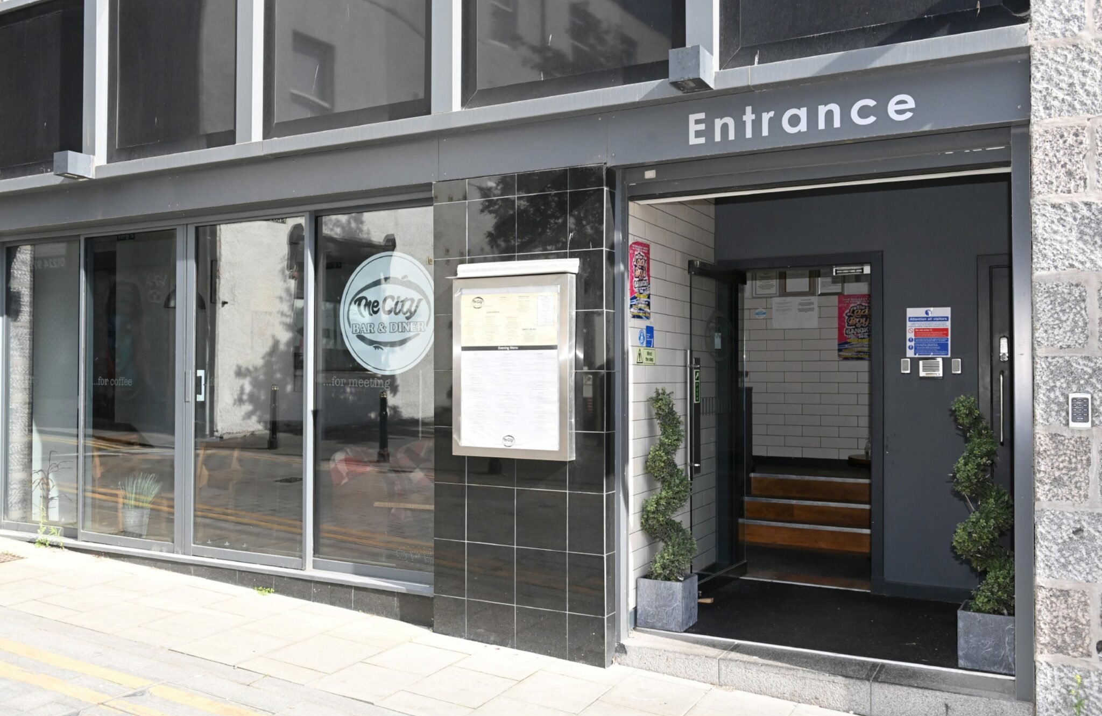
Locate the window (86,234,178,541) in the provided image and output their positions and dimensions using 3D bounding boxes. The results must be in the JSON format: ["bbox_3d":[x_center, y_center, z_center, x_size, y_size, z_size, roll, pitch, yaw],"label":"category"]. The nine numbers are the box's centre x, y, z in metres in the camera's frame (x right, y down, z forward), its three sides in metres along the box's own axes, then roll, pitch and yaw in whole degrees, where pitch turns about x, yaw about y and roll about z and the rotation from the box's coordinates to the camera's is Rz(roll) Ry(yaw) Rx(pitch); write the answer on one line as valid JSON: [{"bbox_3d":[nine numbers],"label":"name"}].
[{"bbox_3d":[-2.904,0.186,6.745,0.934,2.087,0.020,0,-1,28],"label":"window"}]

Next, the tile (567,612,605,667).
[{"bbox_3d":[0.180,1.405,4.873,0.205,0.248,0.010,0,-1,28],"label":"tile"}]

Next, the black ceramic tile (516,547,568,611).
[{"bbox_3d":[-0.046,1.144,5.061,0.307,0.304,0.010,0,-1,29],"label":"black ceramic tile"}]

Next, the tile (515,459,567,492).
[{"bbox_3d":[-0.044,0.528,5.055,0.305,0.302,0.015,0,-1,29],"label":"tile"}]

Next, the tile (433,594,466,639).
[{"bbox_3d":[-0.539,1.385,5.251,0.210,0.210,0.010,0,-1,29],"label":"tile"}]

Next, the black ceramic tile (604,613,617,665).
[{"bbox_3d":[0.294,1.423,4.956,0.012,0.243,0.123,0,-1,28],"label":"black ceramic tile"}]

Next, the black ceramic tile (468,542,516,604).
[{"bbox_3d":[-0.319,1.150,5.228,0.310,0.308,0.012,0,-1,28],"label":"black ceramic tile"}]

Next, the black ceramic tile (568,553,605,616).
[{"bbox_3d":[0.178,1.125,4.863,0.208,0.303,0.010,0,-1,29],"label":"black ceramic tile"}]

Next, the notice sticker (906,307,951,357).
[{"bbox_3d":[2.299,-0.155,5.961,0.252,0.301,0.008,0,-1,28],"label":"notice sticker"}]

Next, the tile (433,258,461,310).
[{"bbox_3d":[-0.539,-0.383,5.283,0.211,0.300,0.010,0,-1,28],"label":"tile"}]

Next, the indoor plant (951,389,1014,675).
[{"bbox_3d":[2.055,0.809,4.618,0.286,1.268,0.271,0,-1,28],"label":"indoor plant"}]

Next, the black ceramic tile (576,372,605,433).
[{"bbox_3d":[0.183,0.221,4.933,0.206,0.302,0.015,0,-1,29],"label":"black ceramic tile"}]

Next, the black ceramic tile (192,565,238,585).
[{"bbox_3d":[-2.141,1.385,6.247,0.404,0.082,0.010,0,-1,29],"label":"black ceramic tile"}]

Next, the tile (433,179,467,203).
[{"bbox_3d":[-0.542,-0.905,5.347,0.210,0.115,0.015,0,-1,29],"label":"tile"}]

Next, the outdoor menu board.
[{"bbox_3d":[-0.202,0.011,5.017,0.700,1.002,0.110,0,-1,29],"label":"outdoor menu board"}]

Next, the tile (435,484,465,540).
[{"bbox_3d":[-0.547,0.843,5.356,0.210,0.308,0.012,0,-1,28],"label":"tile"}]

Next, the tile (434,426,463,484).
[{"bbox_3d":[-0.546,0.533,5.346,0.211,0.304,0.010,0,-1,29],"label":"tile"}]

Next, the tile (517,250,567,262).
[{"bbox_3d":[-0.045,-0.391,5.080,0.307,0.304,0.010,0,-1,29],"label":"tile"}]

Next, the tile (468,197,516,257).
[{"bbox_3d":[-0.316,-0.697,5.234,0.307,0.304,0.010,0,-1,29],"label":"tile"}]

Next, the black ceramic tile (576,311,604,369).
[{"bbox_3d":[0.183,-0.085,4.971,0.208,0.308,0.012,0,-1,28],"label":"black ceramic tile"}]

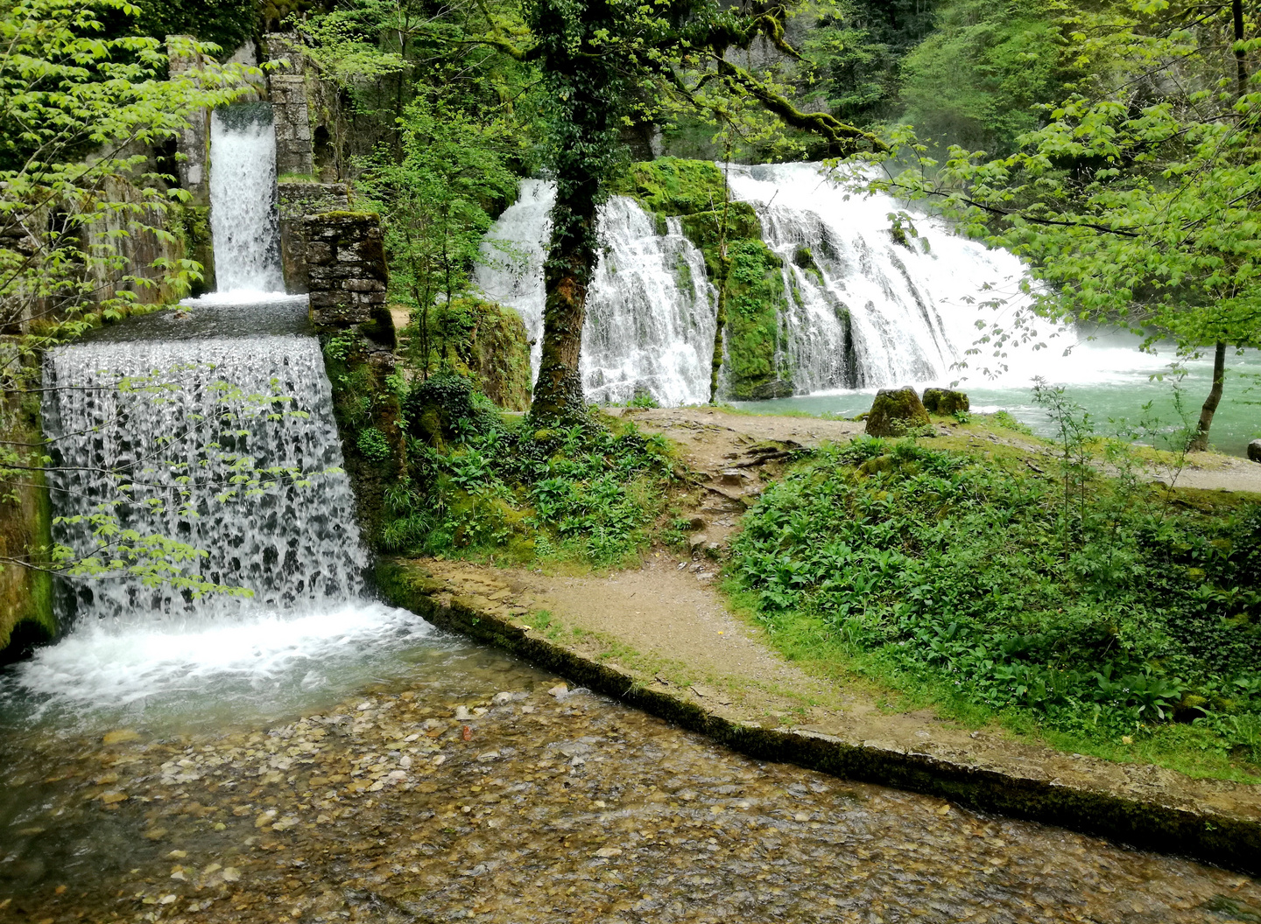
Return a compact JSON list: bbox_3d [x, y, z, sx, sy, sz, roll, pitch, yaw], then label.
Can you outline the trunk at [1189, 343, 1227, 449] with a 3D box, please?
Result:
[{"bbox_3d":[7.745,-0.888,13.200,0.294,1.437,0.350,6,12,30],"label":"trunk"}]

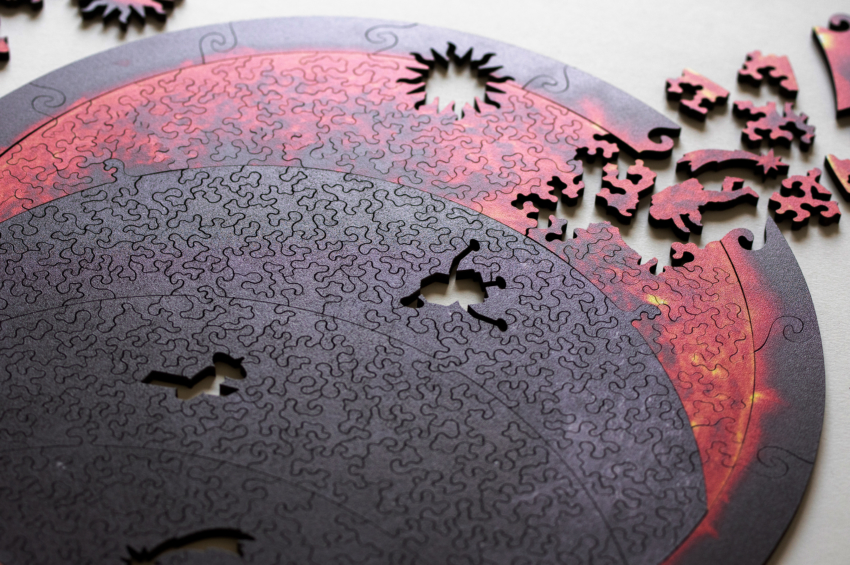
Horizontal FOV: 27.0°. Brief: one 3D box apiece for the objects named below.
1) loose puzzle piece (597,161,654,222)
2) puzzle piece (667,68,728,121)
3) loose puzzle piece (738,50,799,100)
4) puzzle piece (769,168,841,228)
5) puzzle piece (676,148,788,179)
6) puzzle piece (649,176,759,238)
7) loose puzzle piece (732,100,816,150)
[{"bbox_3d":[0.075,-0.036,0.670,0.020,0.005,0.033,22,47,17],"label":"loose puzzle piece"},{"bbox_3d":[0.108,-0.075,0.712,0.024,0.005,0.019,36,52,28],"label":"puzzle piece"},{"bbox_3d":[0.143,-0.086,0.726,0.025,0.005,0.022,19,46,15],"label":"loose puzzle piece"},{"bbox_3d":[0.142,-0.031,0.670,0.025,0.005,0.028,-6,45,-10],"label":"puzzle piece"},{"bbox_3d":[0.118,-0.045,0.682,0.043,0.005,0.015,-1,45,-5],"label":"puzzle piece"},{"bbox_3d":[0.103,-0.029,0.665,0.043,0.005,0.022,-26,52,-27],"label":"puzzle piece"},{"bbox_3d":[0.139,-0.062,0.701,0.031,0.005,0.025,2,45,-3],"label":"loose puzzle piece"}]

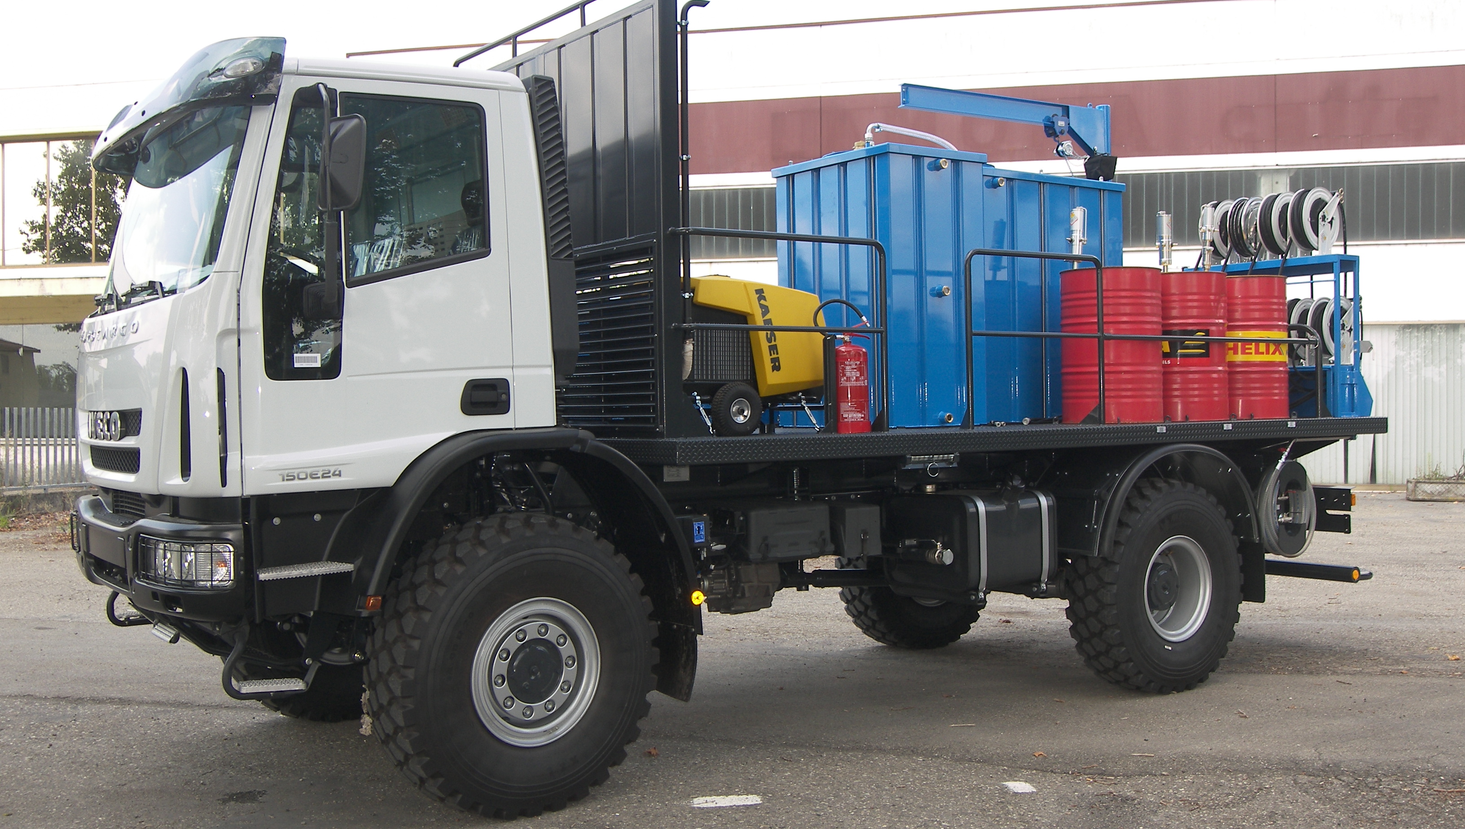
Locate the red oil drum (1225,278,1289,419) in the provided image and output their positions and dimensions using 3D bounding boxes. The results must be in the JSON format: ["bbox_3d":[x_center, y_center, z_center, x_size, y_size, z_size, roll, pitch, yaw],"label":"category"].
[{"bbox_3d":[3.230,-0.414,9.450,0.590,0.883,0.590,-1,1,-36],"label":"red oil drum"}]

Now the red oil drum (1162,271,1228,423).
[{"bbox_3d":[2.731,-0.404,9.093,0.590,0.883,0.590,-1,1,-36],"label":"red oil drum"}]

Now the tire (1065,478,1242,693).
[{"bbox_3d":[2.469,0.988,8.625,1.220,1.220,0.370,-1,1,-36],"label":"tire"}]

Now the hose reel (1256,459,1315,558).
[{"bbox_3d":[3.488,0.593,9.398,0.590,0.620,0.160,-1,1,-36],"label":"hose reel"}]

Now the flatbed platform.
[{"bbox_3d":[1.309,0.117,9.078,5.560,0.115,2.450,-1,1,-36],"label":"flatbed platform"}]

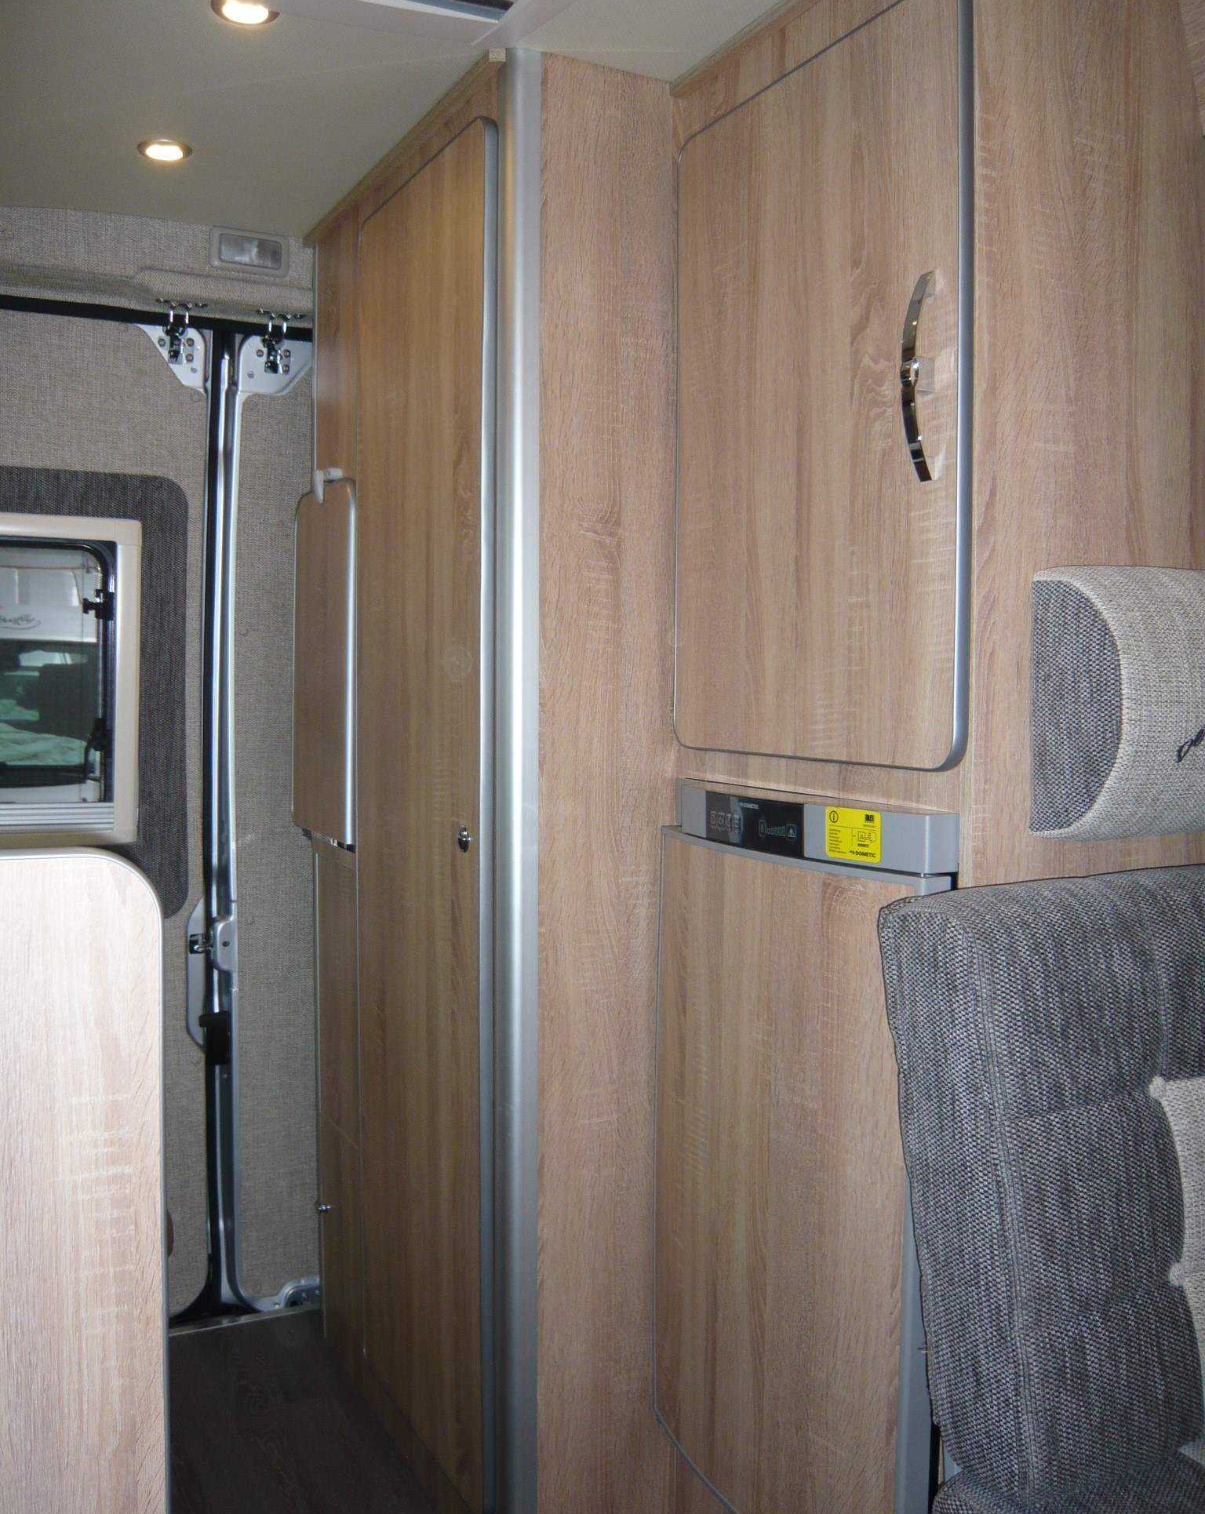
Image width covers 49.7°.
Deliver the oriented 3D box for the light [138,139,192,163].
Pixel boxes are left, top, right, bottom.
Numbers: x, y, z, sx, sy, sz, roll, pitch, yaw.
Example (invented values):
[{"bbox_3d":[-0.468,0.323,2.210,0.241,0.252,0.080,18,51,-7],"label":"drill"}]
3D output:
[{"bbox_3d":[-0.615,-0.850,1.831,0.075,0.023,0.075,-2,4,-29],"label":"light"}]

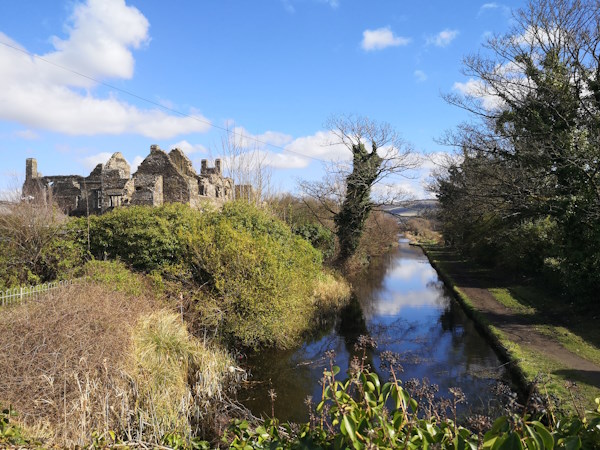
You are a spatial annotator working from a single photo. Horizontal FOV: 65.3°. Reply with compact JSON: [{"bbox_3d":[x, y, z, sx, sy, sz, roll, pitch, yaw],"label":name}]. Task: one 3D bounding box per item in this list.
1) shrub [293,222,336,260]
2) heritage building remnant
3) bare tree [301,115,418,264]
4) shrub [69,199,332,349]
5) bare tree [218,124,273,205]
[{"bbox_3d":[1.250,1.700,41.500,4.100,3.700,3.600,0,1,0],"label":"shrub"},{"bbox_3d":[-28.500,-4.800,77.000,32.000,13.000,17.000,0,1,6],"label":"heritage building remnant"},{"bbox_3d":[5.400,-2.900,43.000,10.600,13.700,9.500,0,1,0],"label":"bare tree"},{"bbox_3d":[-4.900,1.850,22.300,11.500,5.500,8.000,0,1,-6],"label":"shrub"},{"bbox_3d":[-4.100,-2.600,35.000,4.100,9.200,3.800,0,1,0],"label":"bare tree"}]

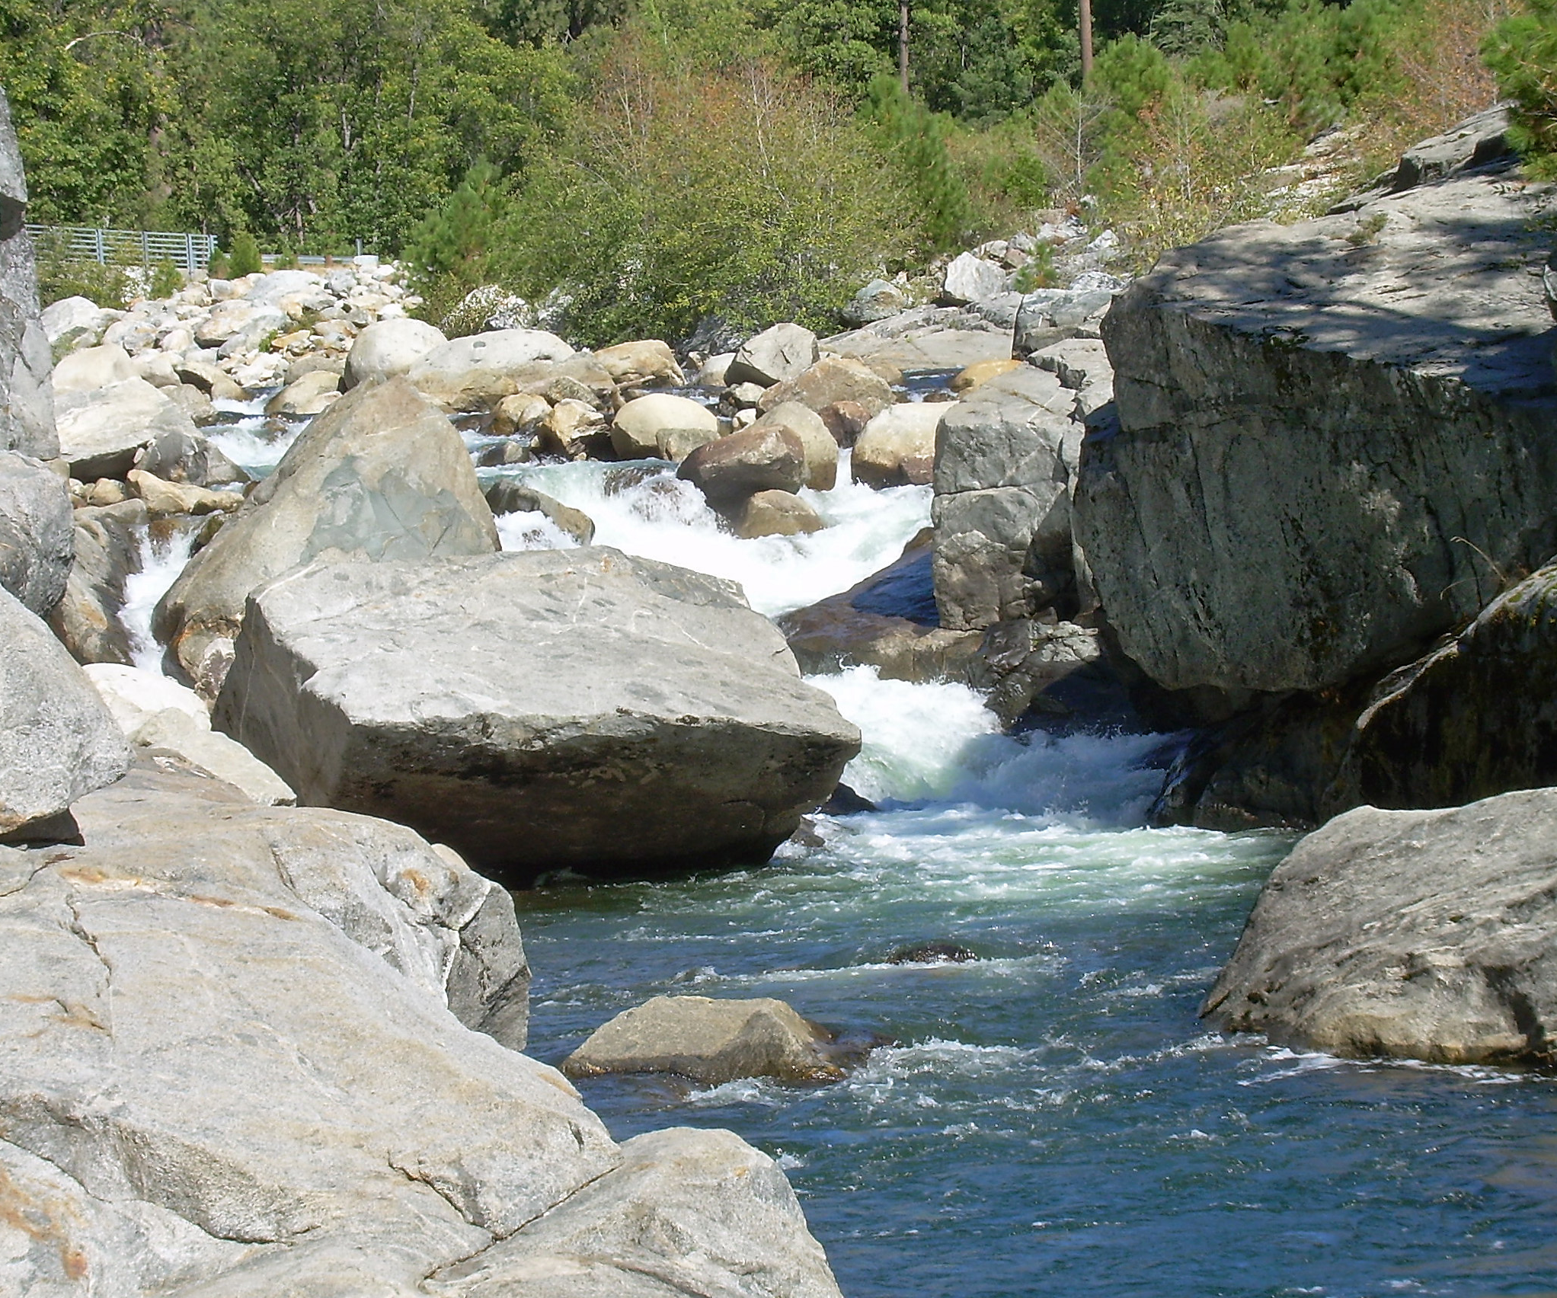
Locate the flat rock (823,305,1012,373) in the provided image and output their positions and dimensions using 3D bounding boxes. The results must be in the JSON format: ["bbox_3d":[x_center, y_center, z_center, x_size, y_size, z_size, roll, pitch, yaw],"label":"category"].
[{"bbox_3d":[2.824,-6.236,111.000,4.090,1.360,3.200,0,5,1],"label":"flat rock"}]

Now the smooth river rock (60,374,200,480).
[{"bbox_3d":[-9.348,-3.126,78.000,2.190,1.420,1.800,-1,5,-7],"label":"smooth river rock"}]

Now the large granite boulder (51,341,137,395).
[{"bbox_3d":[-10.736,-4.400,86.000,1.259,0.814,1.200,0,5,0],"label":"large granite boulder"}]

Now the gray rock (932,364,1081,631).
[{"bbox_3d":[2.470,-1.666,60.000,1.530,2.808,2.000,0,5,0],"label":"gray rock"}]

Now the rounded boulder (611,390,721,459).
[{"bbox_3d":[-1.468,-2.884,71.000,1.404,0.868,1.250,0,5,0],"label":"rounded boulder"}]

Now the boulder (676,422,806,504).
[{"bbox_3d":[-0.534,-2.732,82.000,1.940,1.240,1.500,0,5,0],"label":"boulder"}]

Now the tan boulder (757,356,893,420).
[{"bbox_3d":[0.774,-4.259,90.000,2.230,1.110,1.700,0,5,0],"label":"tan boulder"}]

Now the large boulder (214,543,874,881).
[{"bbox_3d":[-2.054,0.524,49.000,5.499,2.695,4.200,0,5,0],"label":"large boulder"}]

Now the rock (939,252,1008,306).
[{"bbox_3d":[4.390,-8.323,124.000,1.550,1.240,1.200,0,5,2],"label":"rock"}]

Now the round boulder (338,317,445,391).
[{"bbox_3d":[-6.008,-4.614,86.000,1.538,1.202,1.500,0,5,0],"label":"round boulder"}]

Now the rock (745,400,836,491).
[{"bbox_3d":[0.151,-2.566,69.000,1.127,1.127,1.100,0,5,0],"label":"rock"}]

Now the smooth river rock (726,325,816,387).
[{"bbox_3d":[-0.100,-4.388,82.000,1.380,0.965,1.200,0,5,0],"label":"smooth river rock"}]

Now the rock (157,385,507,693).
[{"bbox_3d":[-4.517,-1.150,56.000,3.292,3.260,3.100,0,5,0],"label":"rock"}]

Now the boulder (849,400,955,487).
[{"bbox_3d":[2.051,-3.193,86.000,1.800,1.370,1.500,0,5,1],"label":"boulder"}]

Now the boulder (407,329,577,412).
[{"bbox_3d":[-4.893,-4.788,95.000,3.040,1.420,2.200,0,5,-3],"label":"boulder"}]

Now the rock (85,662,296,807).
[{"bbox_3d":[-3.012,0.465,28.000,1.150,0.750,1.050,0,3,0],"label":"rock"}]

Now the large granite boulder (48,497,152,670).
[{"bbox_3d":[-7.751,-0.732,62.000,1.310,1.820,1.600,-1,5,-7],"label":"large granite boulder"}]

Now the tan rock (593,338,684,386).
[{"bbox_3d":[-2.533,-5.264,101.000,1.660,0.890,1.300,0,5,-1],"label":"tan rock"}]

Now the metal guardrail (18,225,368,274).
[{"bbox_3d":[-17.320,-11.956,165.000,10.260,1.350,1.000,-2,5,-20],"label":"metal guardrail"}]

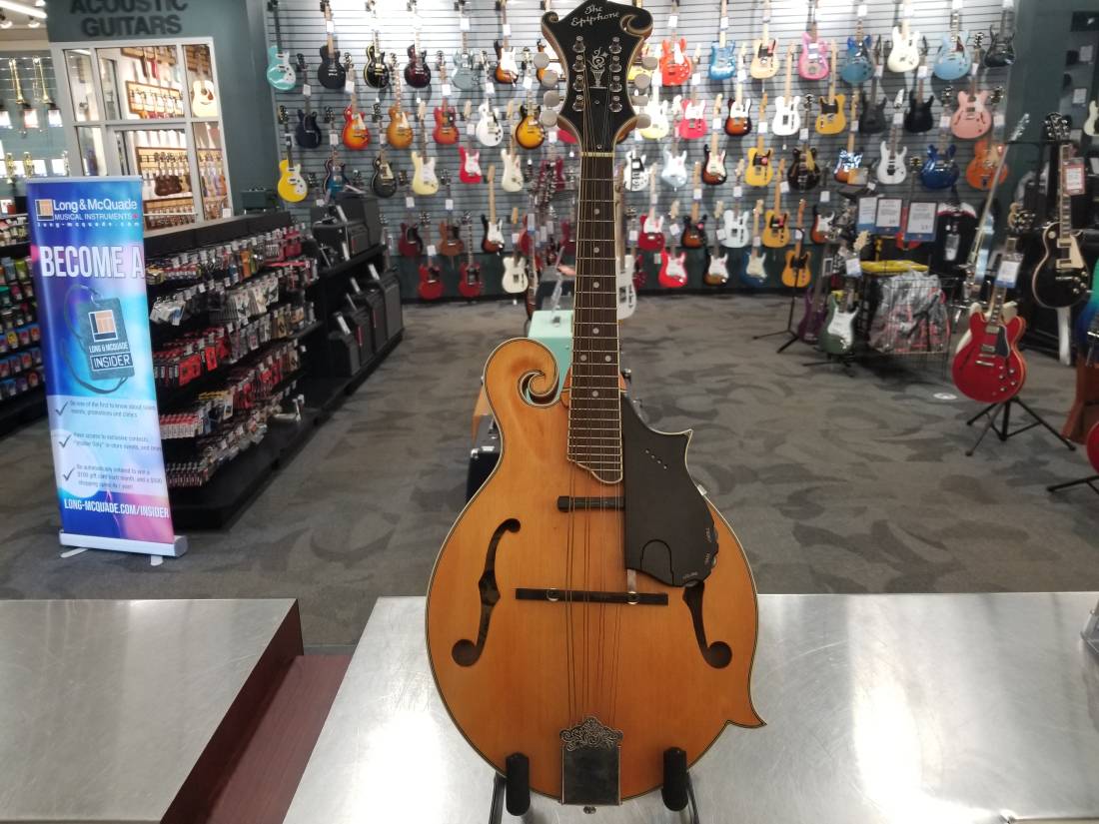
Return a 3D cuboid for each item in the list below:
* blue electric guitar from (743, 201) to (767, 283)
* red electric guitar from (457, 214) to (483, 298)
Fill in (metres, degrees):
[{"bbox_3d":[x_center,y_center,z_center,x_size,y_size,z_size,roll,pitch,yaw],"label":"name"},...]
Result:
[{"bbox_3d":[2.418,-1.973,9.609,0.310,0.976,0.070,0,16,5],"label":"blue electric guitar"},{"bbox_3d":[-0.926,-1.837,9.689,0.325,0.988,0.070,-2,16,-3],"label":"red electric guitar"}]

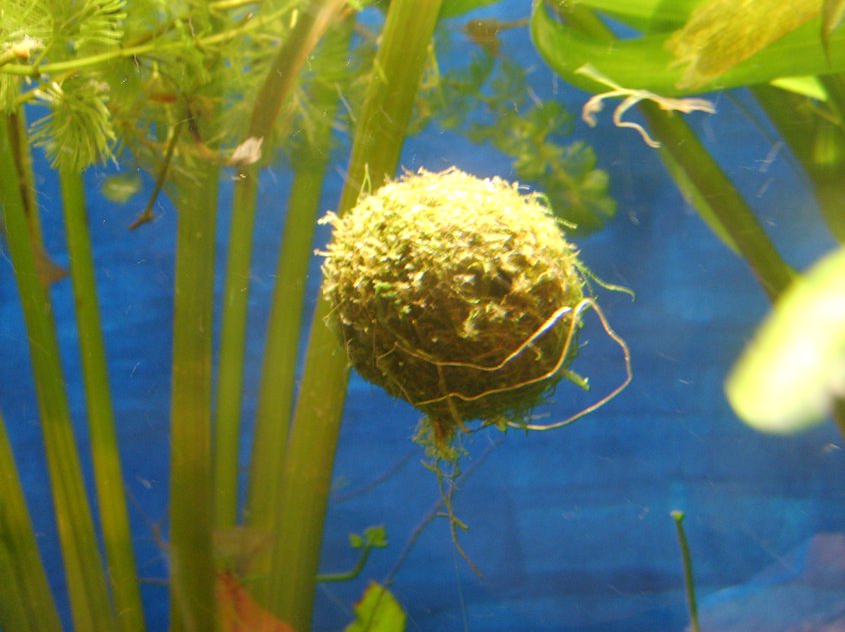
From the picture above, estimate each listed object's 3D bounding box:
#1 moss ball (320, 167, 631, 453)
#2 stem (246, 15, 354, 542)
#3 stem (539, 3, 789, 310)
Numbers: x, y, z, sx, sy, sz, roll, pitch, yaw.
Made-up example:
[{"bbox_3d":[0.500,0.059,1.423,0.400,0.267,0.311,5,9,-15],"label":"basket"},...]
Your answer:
[{"bbox_3d":[0.012,-0.003,0.240,0.079,0.076,0.074,0,0,0],"label":"moss ball"},{"bbox_3d":[-0.044,-0.014,0.310,0.012,0.191,0.012,8,0,0],"label":"stem"},{"bbox_3d":[0.083,-0.056,0.290,0.013,0.123,0.013,-38,0,0],"label":"stem"}]

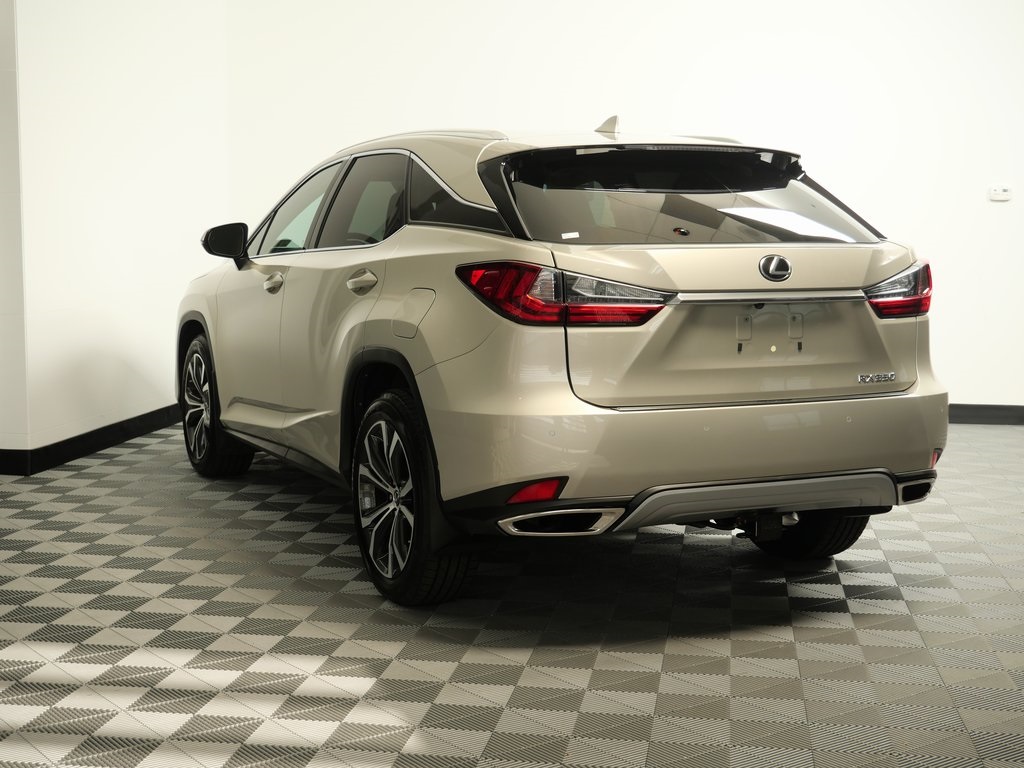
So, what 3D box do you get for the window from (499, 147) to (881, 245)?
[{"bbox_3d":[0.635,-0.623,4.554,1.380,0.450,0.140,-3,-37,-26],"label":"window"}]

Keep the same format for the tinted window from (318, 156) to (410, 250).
[{"bbox_3d":[-0.544,-0.703,5.212,0.080,0.400,0.800,20,-3,-27],"label":"tinted window"}]

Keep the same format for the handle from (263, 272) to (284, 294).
[{"bbox_3d":[-1.022,-0.439,5.852,0.060,0.080,0.235,-3,7,-26],"label":"handle"}]

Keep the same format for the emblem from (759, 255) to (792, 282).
[{"bbox_3d":[0.817,-0.357,4.208,0.125,0.088,0.020,-3,-3,-26],"label":"emblem"}]

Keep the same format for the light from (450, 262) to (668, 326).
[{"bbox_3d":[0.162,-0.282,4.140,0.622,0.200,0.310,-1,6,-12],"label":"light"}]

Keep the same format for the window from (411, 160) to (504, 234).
[{"bbox_3d":[-0.191,-0.637,4.508,0.080,0.270,0.760,20,-4,-31],"label":"window"}]

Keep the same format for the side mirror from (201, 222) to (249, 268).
[{"bbox_3d":[-1.338,-0.635,6.285,0.215,0.215,0.180,-3,7,-26],"label":"side mirror"}]

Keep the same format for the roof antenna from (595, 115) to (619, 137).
[{"bbox_3d":[0.356,-0.972,5.088,0.060,0.068,0.170,-3,7,-26],"label":"roof antenna"}]

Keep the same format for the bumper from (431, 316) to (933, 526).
[{"bbox_3d":[0.686,0.100,4.521,1.870,0.650,0.760,-3,7,-26],"label":"bumper"}]

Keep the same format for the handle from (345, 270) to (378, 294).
[{"bbox_3d":[-0.528,-0.367,4.849,0.060,0.080,0.235,-3,7,-26],"label":"handle"}]

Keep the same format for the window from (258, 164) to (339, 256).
[{"bbox_3d":[-0.941,-0.767,5.995,0.080,0.420,0.750,20,-3,-27],"label":"window"}]

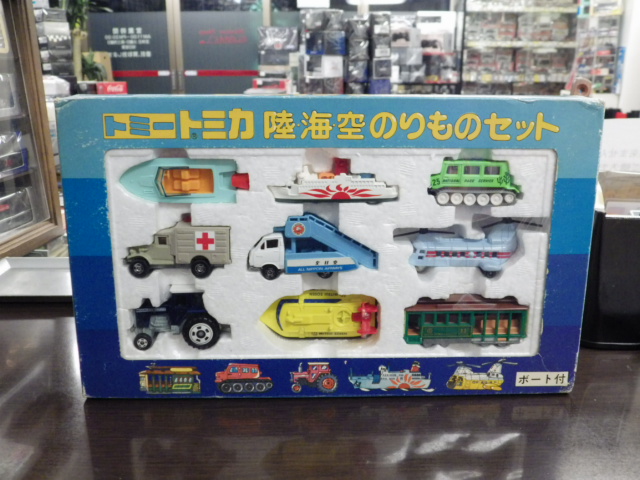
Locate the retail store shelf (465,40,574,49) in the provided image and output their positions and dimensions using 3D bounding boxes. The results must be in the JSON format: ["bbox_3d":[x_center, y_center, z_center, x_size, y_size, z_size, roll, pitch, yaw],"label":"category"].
[{"bbox_3d":[1.667,-1.666,5.384,0.910,0.055,0.380,0,14,0],"label":"retail store shelf"}]

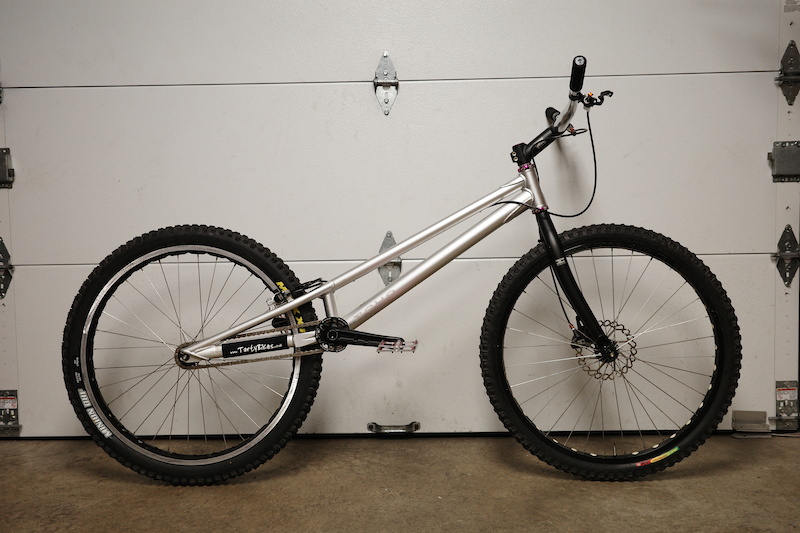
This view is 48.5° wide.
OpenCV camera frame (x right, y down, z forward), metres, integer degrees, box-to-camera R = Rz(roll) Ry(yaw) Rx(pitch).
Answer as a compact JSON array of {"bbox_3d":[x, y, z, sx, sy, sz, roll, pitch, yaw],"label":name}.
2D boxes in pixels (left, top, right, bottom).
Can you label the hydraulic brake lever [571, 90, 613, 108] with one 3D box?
[{"bbox_3d":[0.434,-0.382,2.023,0.088,0.040,0.140,-1,1,5],"label":"hydraulic brake lever"}]

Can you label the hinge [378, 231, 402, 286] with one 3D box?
[{"bbox_3d":[-0.029,-0.011,2.665,0.071,0.187,0.030,-1,4,1],"label":"hinge"}]

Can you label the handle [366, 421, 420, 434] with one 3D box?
[{"bbox_3d":[-0.018,0.489,2.696,0.162,0.029,0.044,-1,4,1],"label":"handle"}]

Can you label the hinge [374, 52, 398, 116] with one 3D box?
[{"bbox_3d":[-0.040,-0.539,2.625,0.071,0.187,0.030,-1,4,1],"label":"hinge"}]

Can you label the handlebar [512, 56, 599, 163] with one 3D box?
[{"bbox_3d":[0.361,-0.355,2.269,0.170,0.210,0.710,-1,1,5],"label":"handlebar"}]

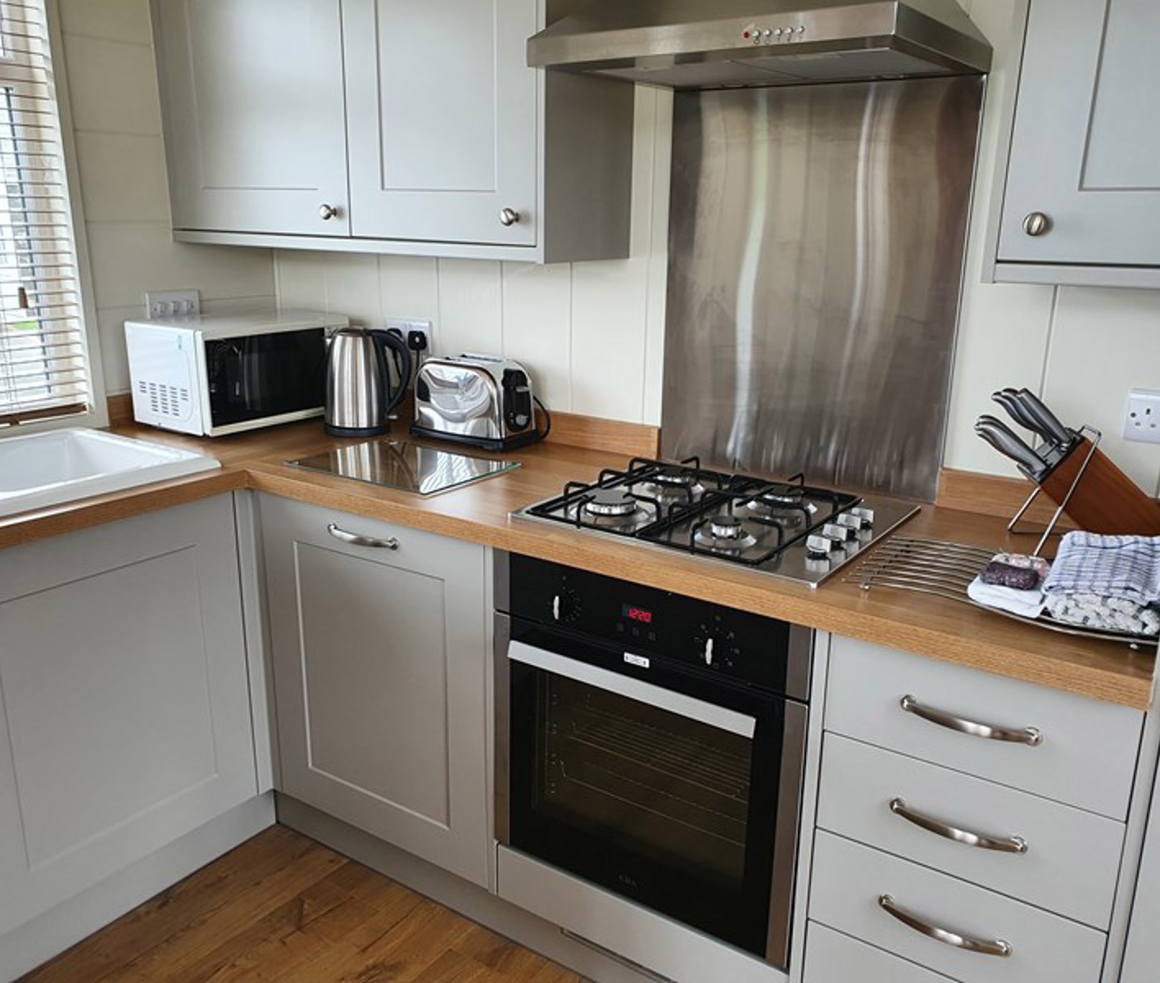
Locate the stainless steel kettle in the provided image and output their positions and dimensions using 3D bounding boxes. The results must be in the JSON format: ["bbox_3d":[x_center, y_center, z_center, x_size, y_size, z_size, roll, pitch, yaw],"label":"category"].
[{"bbox_3d":[-0.526,-0.269,2.415,0.220,0.248,0.158,1,15,2],"label":"stainless steel kettle"}]

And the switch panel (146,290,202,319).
[{"bbox_3d":[-1.047,-0.474,2.551,0.011,0.086,0.147,11,18,33],"label":"switch panel"}]

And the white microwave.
[{"bbox_3d":[-0.862,-0.314,2.546,0.320,0.257,0.448,12,19,35],"label":"white microwave"}]

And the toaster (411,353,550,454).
[{"bbox_3d":[-0.253,-0.222,2.353,0.275,0.195,0.155,11,18,32],"label":"toaster"}]

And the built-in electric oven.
[{"bbox_3d":[0.228,0.372,1.835,0.595,0.595,0.570,11,18,33],"label":"built-in electric oven"}]

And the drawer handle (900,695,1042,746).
[{"bbox_3d":[0.506,0.300,1.283,0.180,0.020,0.035,11,18,33],"label":"drawer handle"}]

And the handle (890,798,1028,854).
[{"bbox_3d":[0.504,0.453,1.325,0.180,0.020,0.035,11,18,33],"label":"handle"}]

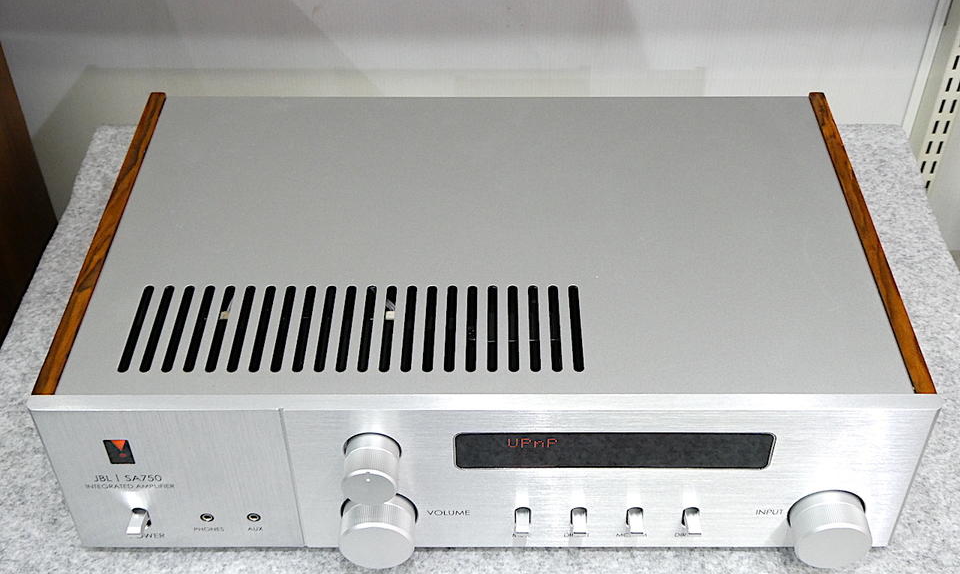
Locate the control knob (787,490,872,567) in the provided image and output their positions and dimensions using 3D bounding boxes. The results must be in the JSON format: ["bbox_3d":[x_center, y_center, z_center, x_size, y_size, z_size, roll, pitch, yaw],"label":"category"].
[{"bbox_3d":[0.188,0.130,0.594,0.041,0.041,0.021,0,44,1],"label":"control knob"}]

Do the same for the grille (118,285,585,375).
[{"bbox_3d":[-0.065,0.022,0.586,0.238,0.003,0.064,0,44,1],"label":"grille"}]

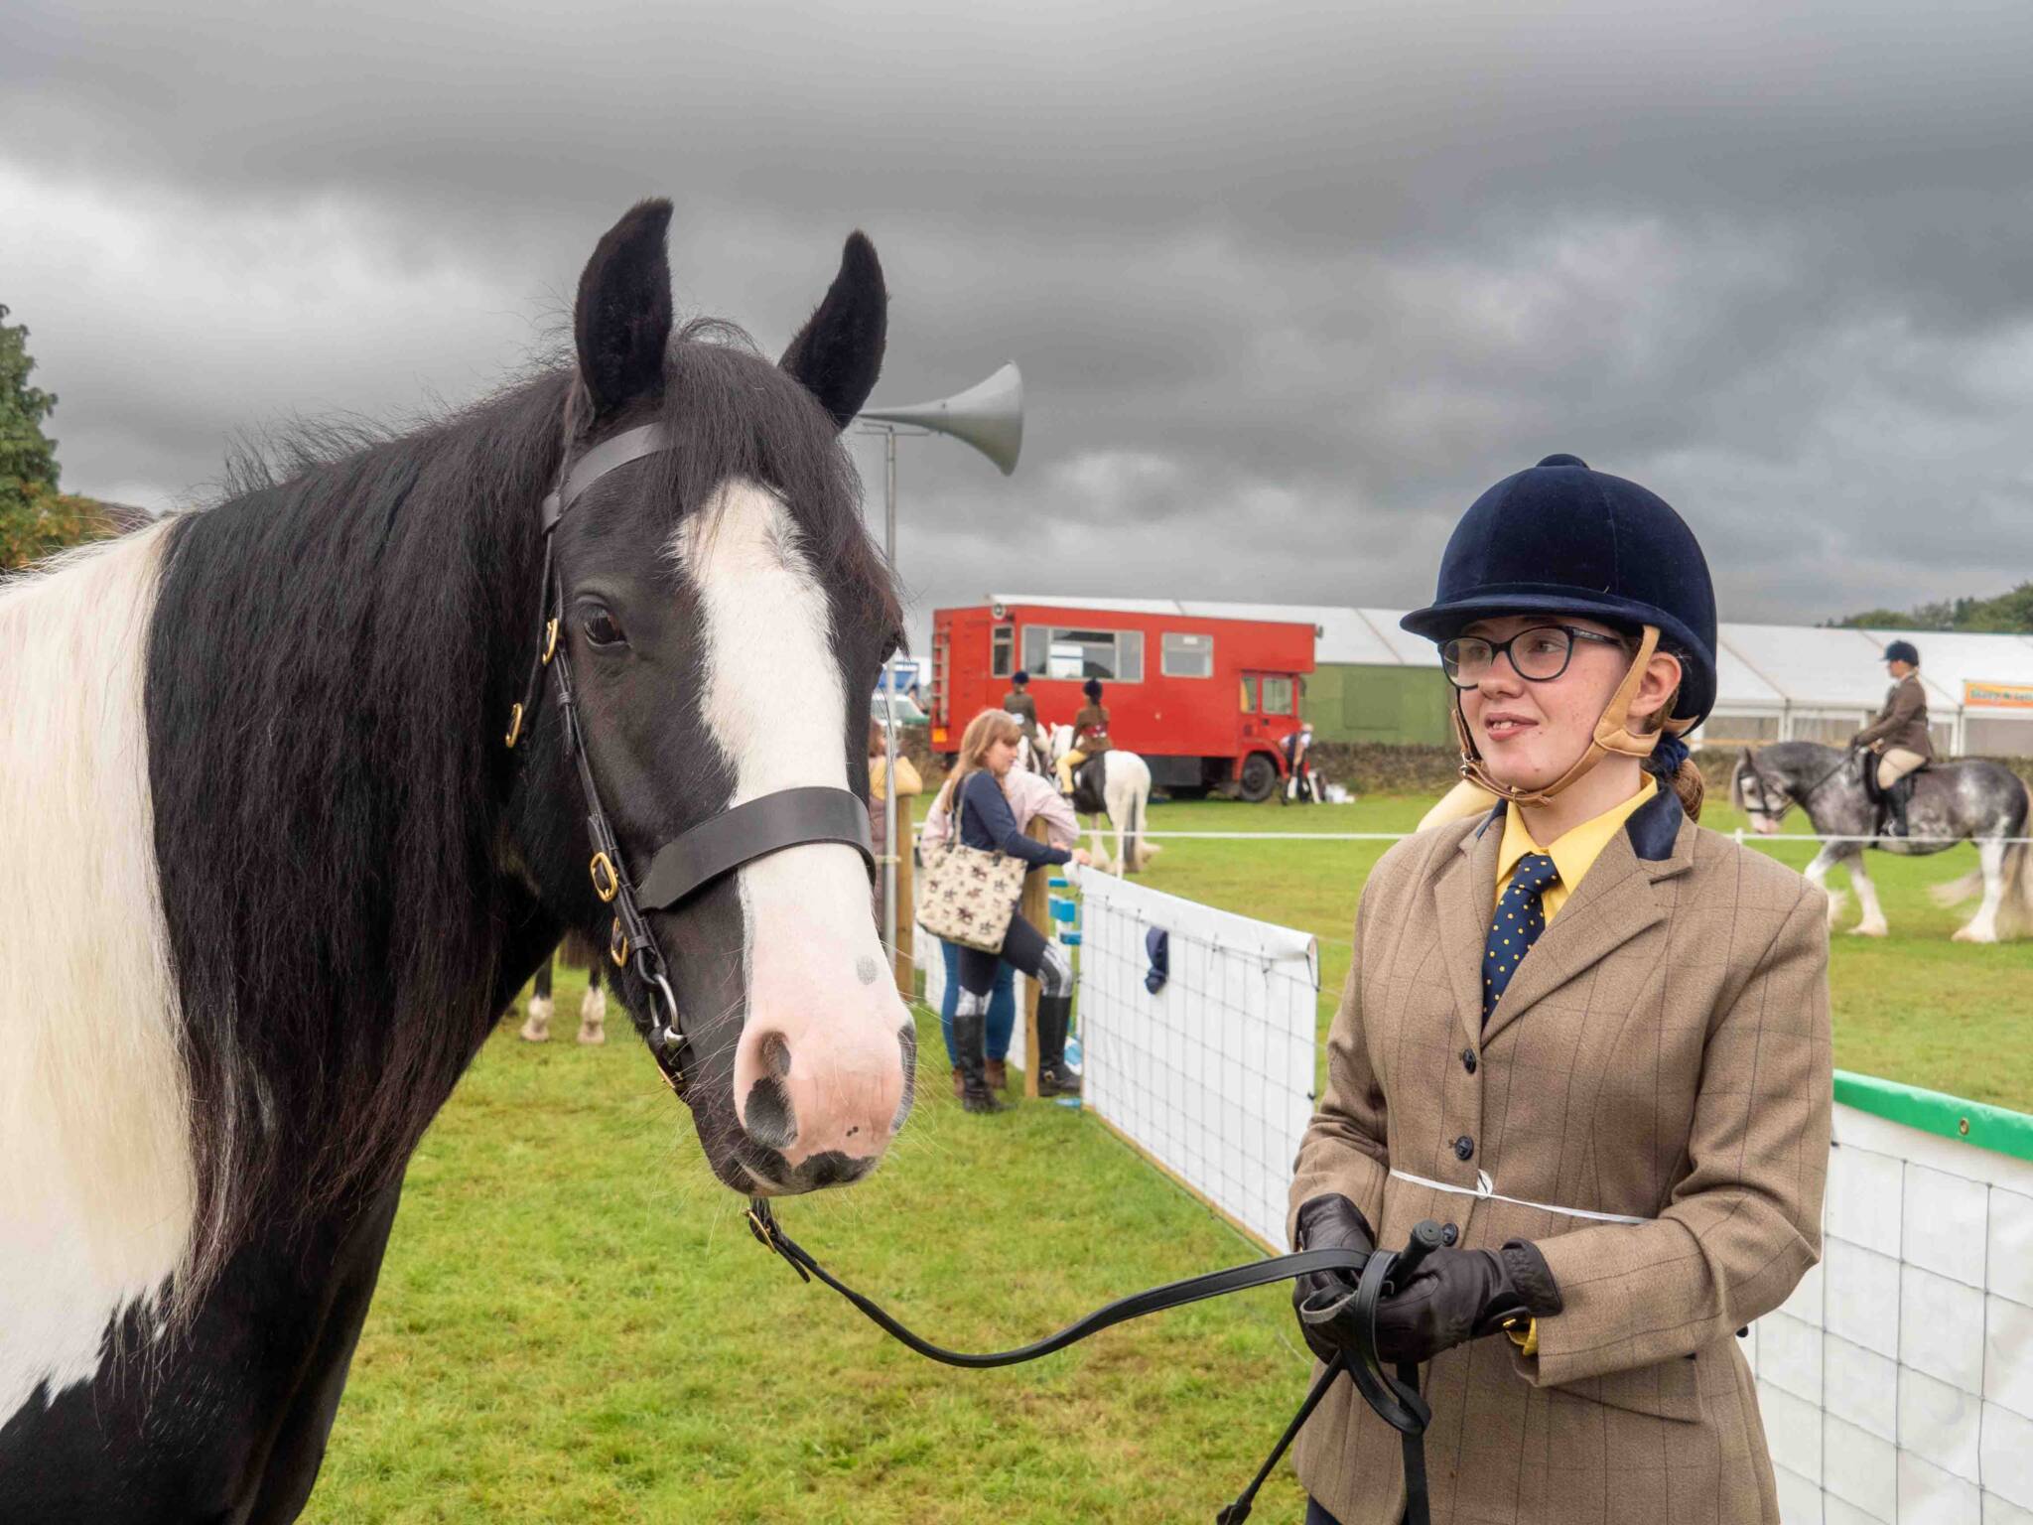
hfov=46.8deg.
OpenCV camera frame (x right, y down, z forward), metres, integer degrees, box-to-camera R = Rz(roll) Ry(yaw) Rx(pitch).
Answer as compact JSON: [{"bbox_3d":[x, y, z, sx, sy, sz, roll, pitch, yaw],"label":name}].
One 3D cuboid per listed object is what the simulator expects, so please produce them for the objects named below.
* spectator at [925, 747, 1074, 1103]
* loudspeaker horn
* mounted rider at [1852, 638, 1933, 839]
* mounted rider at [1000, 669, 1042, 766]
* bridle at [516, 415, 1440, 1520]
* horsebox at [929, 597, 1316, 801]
[{"bbox_3d":[-0.071,0.635,10.050,0.580,1.530,0.500,0,1,-28],"label":"spectator"},{"bbox_3d":[-0.477,-1.951,13.300,0.990,0.645,0.645,1,1,-14],"label":"loudspeaker horn"},{"bbox_3d":[6.488,-0.176,17.400,0.600,1.430,0.570,1,1,16],"label":"mounted rider"},{"bbox_3d":[0.067,-0.472,28.500,0.500,1.280,0.520,1,1,14],"label":"mounted rider"},{"bbox_3d":[-0.035,0.154,1.710,0.585,0.830,0.405,0,1,-25],"label":"bridle"},{"bbox_3d":[2.106,-1.045,44.343,7.500,3.400,2.400,0,1,-40],"label":"horsebox"}]

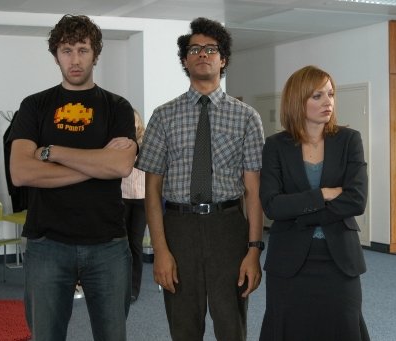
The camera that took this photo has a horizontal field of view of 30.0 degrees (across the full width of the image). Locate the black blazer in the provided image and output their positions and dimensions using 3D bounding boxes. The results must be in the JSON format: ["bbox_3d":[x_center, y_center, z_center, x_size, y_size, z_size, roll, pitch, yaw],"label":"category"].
[{"bbox_3d":[0.503,0.138,3.220,0.455,0.645,0.320,-1,3,6],"label":"black blazer"}]

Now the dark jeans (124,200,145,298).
[{"bbox_3d":[-0.585,0.664,6.450,0.360,0.890,0.280,-1,3,-1],"label":"dark jeans"}]

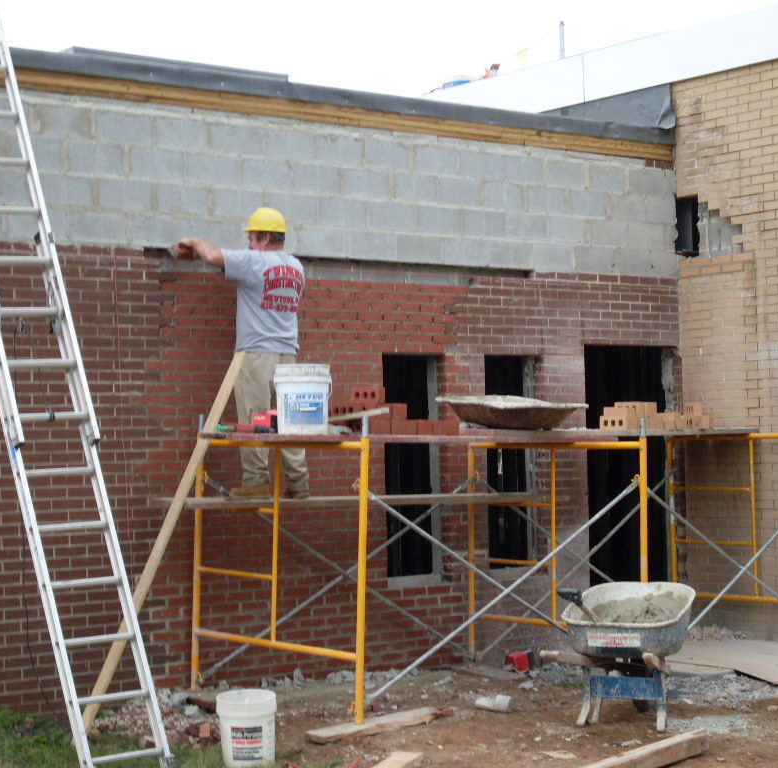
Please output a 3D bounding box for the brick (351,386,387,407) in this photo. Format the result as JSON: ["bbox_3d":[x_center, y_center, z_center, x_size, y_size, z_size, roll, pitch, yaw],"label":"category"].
[{"bbox_3d":[-0.121,0.062,11.800,0.203,0.092,0.058,-2,-2,35],"label":"brick"}]

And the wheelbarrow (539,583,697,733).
[{"bbox_3d":[1.200,1.427,10.850,0.660,0.690,1.420,-2,-2,21],"label":"wheelbarrow"}]

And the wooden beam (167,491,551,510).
[{"bbox_3d":[-0.090,0.711,12.750,2.860,0.050,0.240,2,-3,-41],"label":"wooden beam"}]

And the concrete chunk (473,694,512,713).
[{"bbox_3d":[0.567,1.742,11.450,0.210,0.080,0.110,-2,-2,30],"label":"concrete chunk"}]

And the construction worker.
[{"bbox_3d":[-0.920,-0.171,12.480,0.820,1.700,0.520,-3,-2,42],"label":"construction worker"}]

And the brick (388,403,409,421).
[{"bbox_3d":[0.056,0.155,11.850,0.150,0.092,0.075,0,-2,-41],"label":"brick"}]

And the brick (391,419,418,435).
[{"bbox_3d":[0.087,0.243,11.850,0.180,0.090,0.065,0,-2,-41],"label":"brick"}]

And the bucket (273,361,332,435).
[{"bbox_3d":[-0.462,0.081,11.250,0.305,0.375,0.305,-1,-2,-2],"label":"bucket"}]

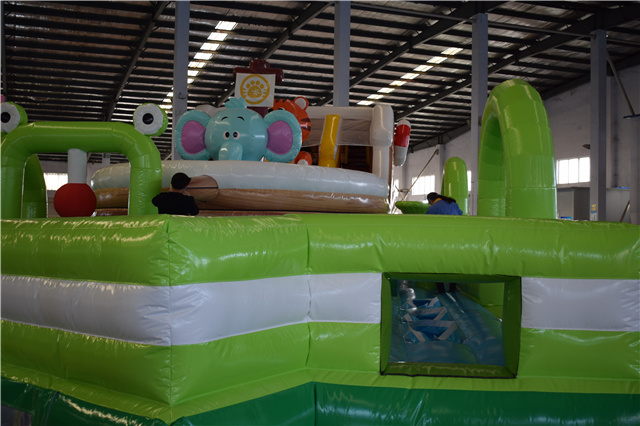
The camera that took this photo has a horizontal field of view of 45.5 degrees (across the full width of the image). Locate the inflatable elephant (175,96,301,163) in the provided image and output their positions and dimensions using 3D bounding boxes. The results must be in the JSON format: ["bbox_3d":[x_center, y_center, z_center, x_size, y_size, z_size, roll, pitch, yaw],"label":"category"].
[{"bbox_3d":[-1.160,-1.100,10.900,1.800,1.100,1.050,0,-1,3],"label":"inflatable elephant"}]

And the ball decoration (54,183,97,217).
[{"bbox_3d":[-2.910,-0.110,9.100,0.500,0.490,0.500,0,-1,0],"label":"ball decoration"}]

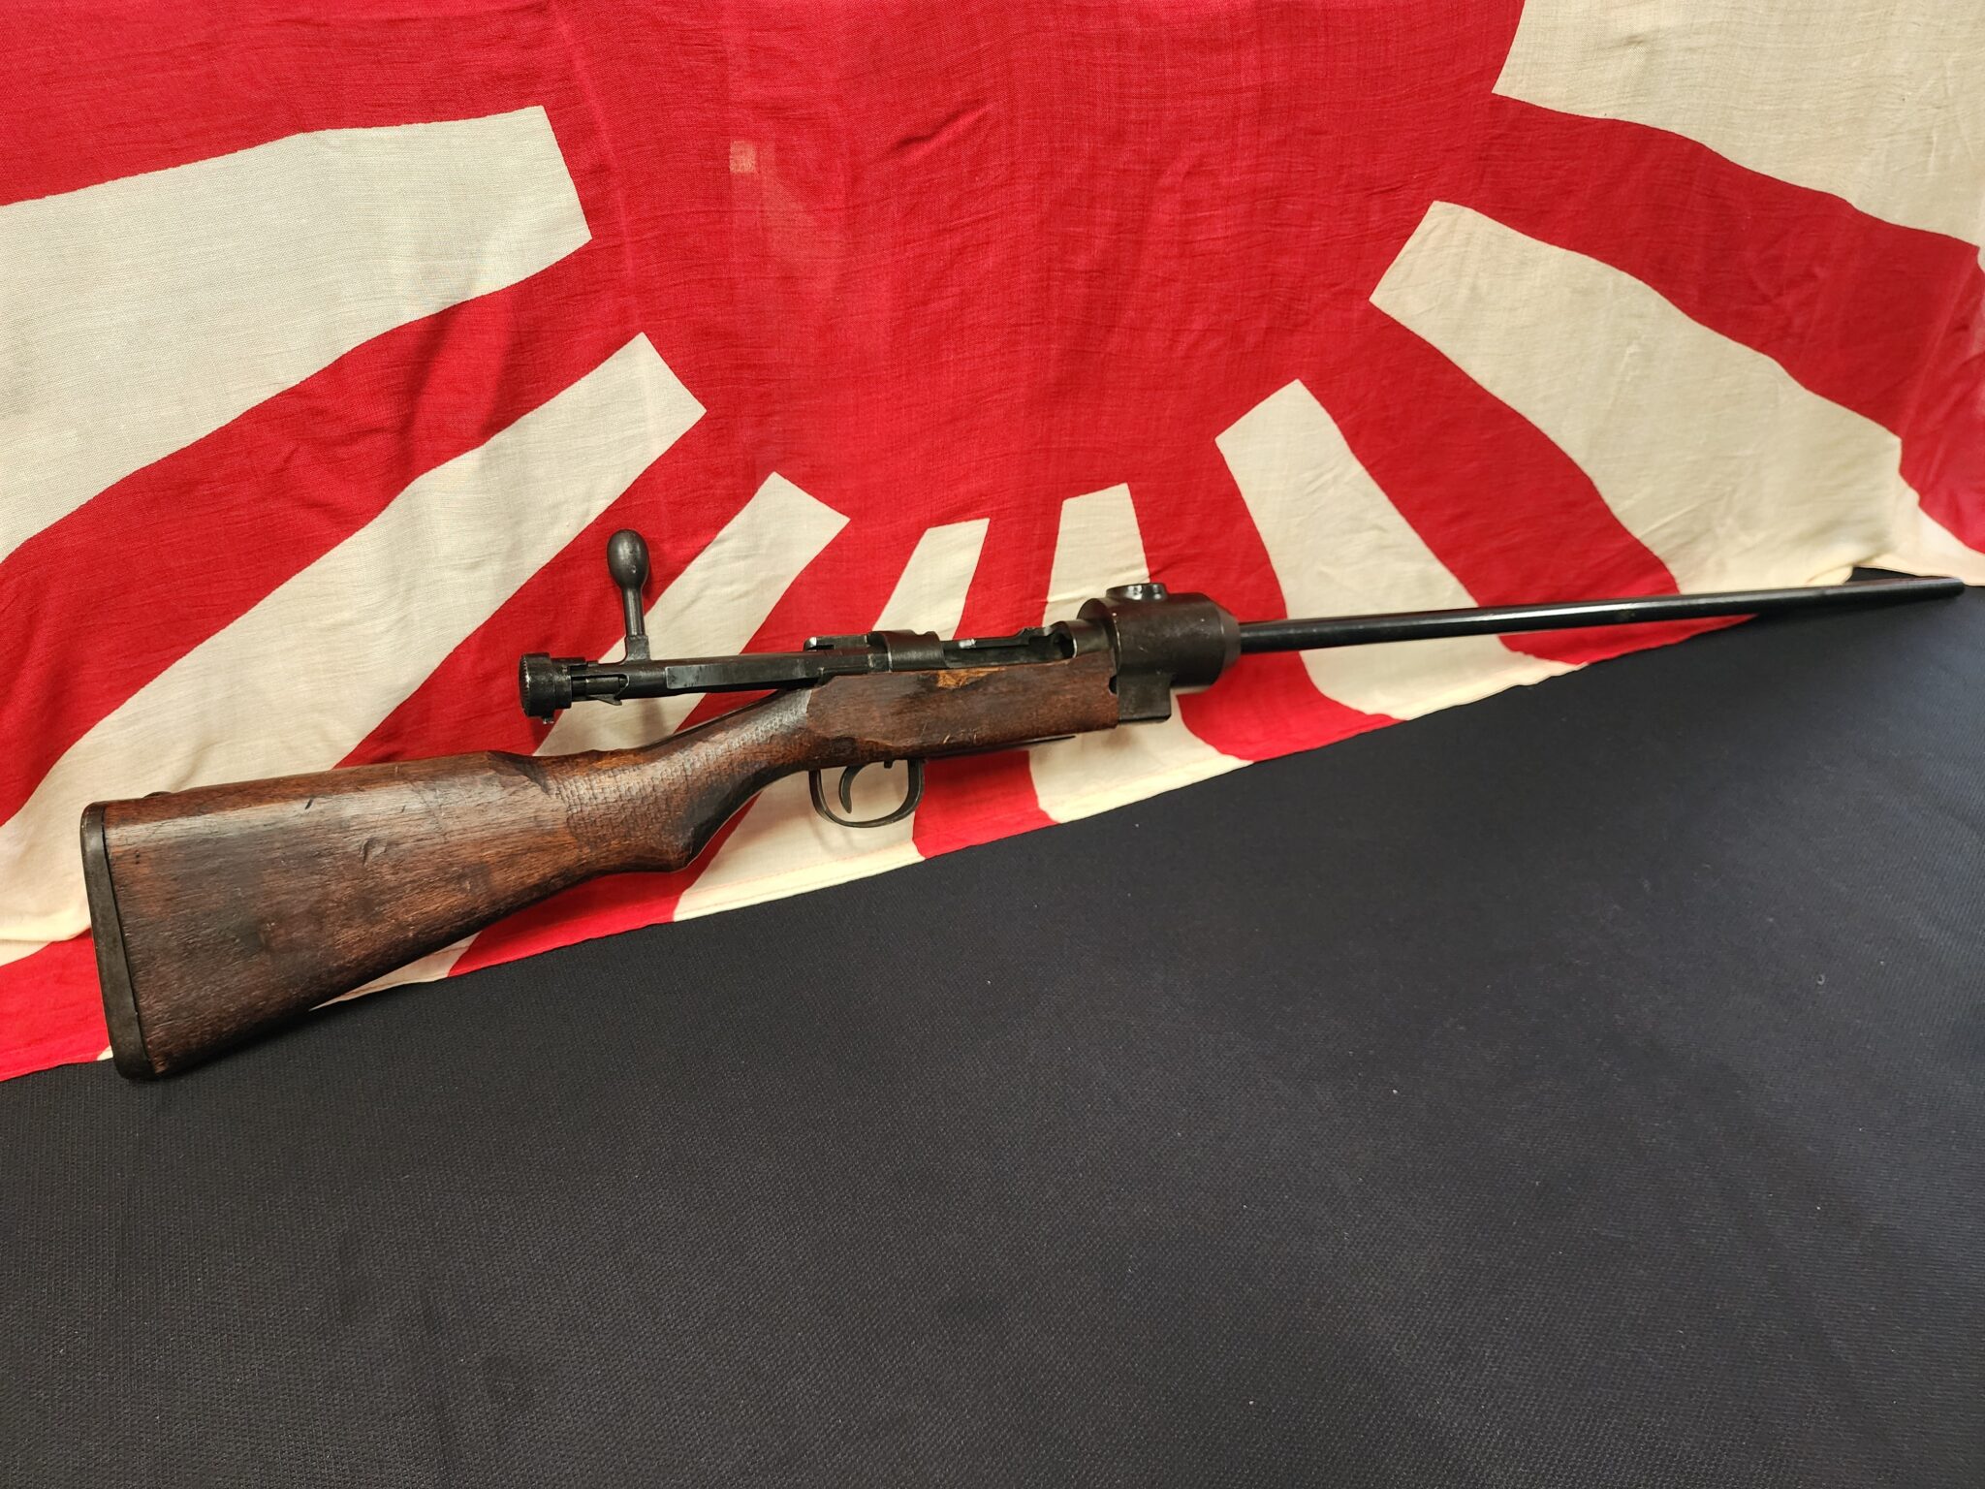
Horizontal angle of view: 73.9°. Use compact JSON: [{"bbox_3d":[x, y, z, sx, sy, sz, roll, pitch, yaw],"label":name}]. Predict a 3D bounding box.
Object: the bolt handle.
[{"bbox_3d":[-0.176,-0.072,0.640,0.021,0.064,0.021,-6,11,-23],"label":"bolt handle"}]

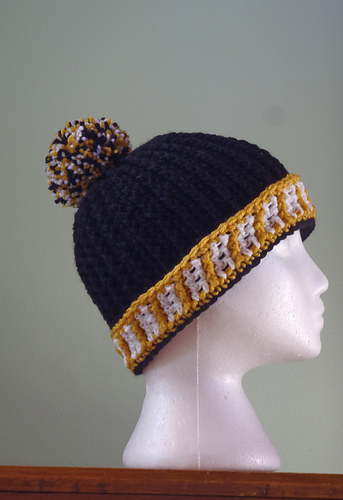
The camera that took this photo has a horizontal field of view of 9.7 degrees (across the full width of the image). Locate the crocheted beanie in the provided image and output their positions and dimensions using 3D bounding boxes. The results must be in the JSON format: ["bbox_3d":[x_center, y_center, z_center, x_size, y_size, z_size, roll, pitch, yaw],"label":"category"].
[{"bbox_3d":[-0.013,-0.035,1.658,0.202,0.196,0.172,-40,-5,-4],"label":"crocheted beanie"}]

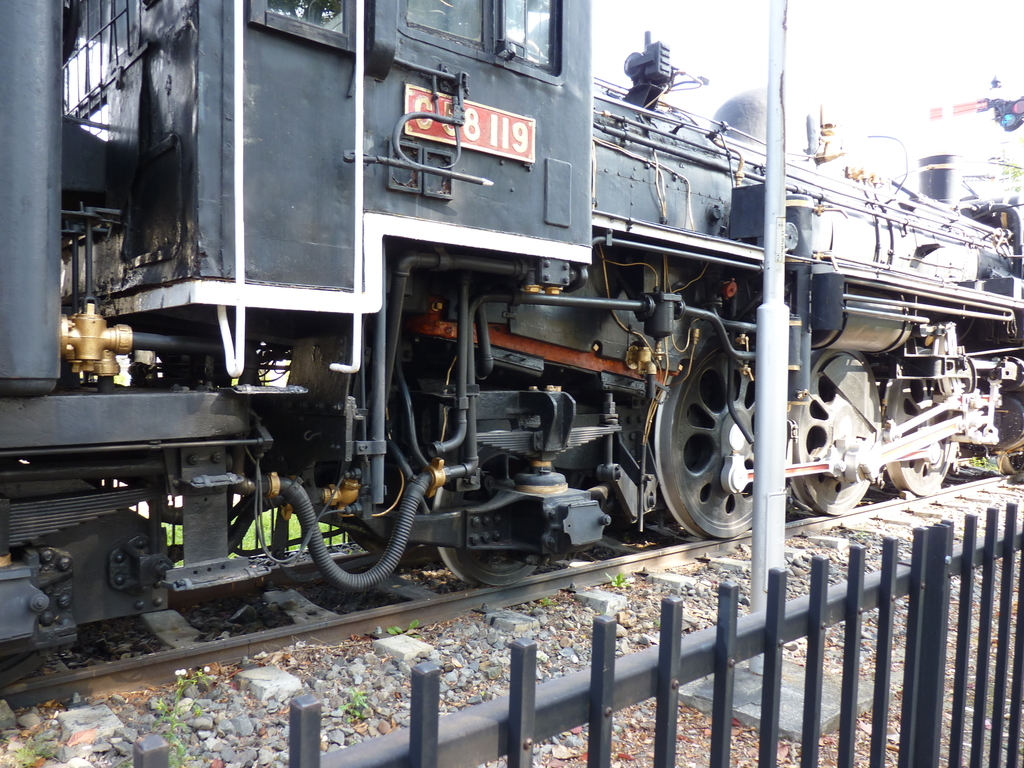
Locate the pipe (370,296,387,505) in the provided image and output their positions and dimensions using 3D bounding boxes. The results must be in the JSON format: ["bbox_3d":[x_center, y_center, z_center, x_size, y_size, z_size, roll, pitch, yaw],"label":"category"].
[{"bbox_3d":[-0.576,0.081,3.469,0.056,0.890,0.056,2,2,0],"label":"pipe"}]

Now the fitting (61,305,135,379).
[{"bbox_3d":[-1.452,-0.152,2.780,0.220,0.250,0.140,0,2,-41],"label":"fitting"}]

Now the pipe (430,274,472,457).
[{"bbox_3d":[-0.287,-0.092,3.767,0.170,0.850,0.055,0,2,-41],"label":"pipe"}]

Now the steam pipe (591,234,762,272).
[{"bbox_3d":[1.051,-0.766,4.789,1.620,0.060,0.055,0,2,-41],"label":"steam pipe"}]

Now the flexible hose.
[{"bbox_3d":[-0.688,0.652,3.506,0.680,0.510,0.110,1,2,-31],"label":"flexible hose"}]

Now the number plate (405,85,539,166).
[{"bbox_3d":[-0.161,-1.110,3.446,0.712,0.200,0.025,0,2,-41],"label":"number plate"}]

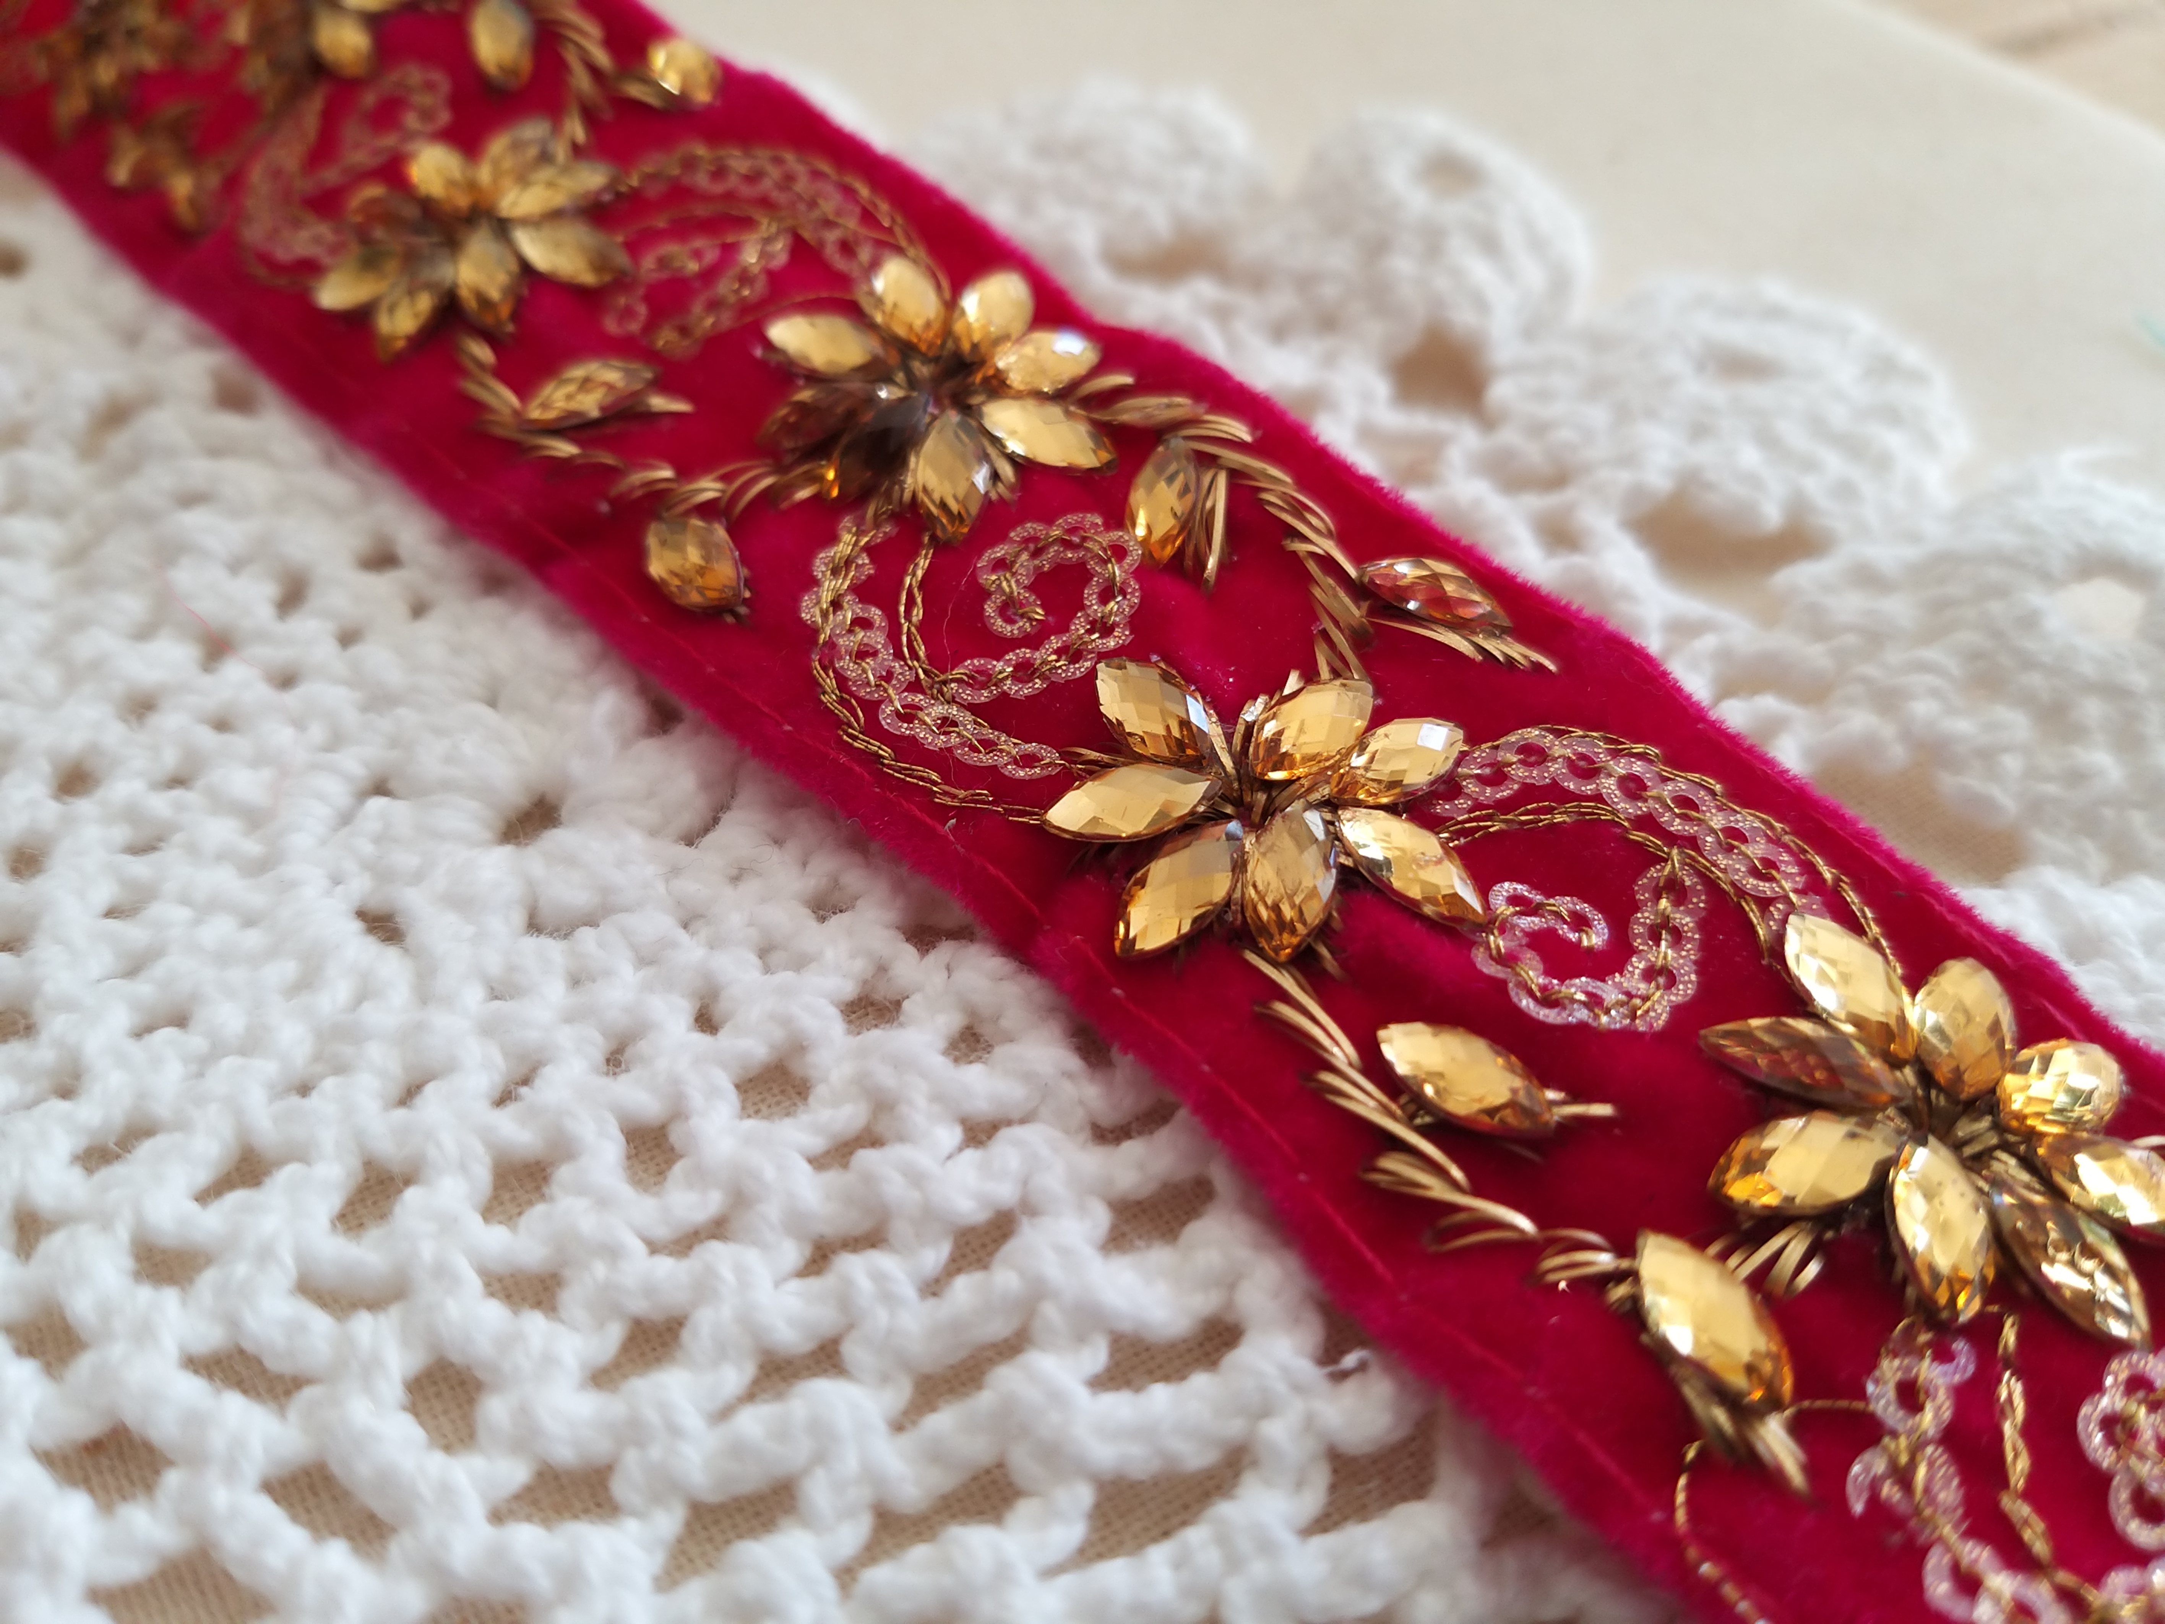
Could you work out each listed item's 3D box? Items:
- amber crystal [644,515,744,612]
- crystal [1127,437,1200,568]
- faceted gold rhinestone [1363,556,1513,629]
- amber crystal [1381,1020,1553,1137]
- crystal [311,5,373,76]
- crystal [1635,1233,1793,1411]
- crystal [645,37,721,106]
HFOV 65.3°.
[{"bbox_3d":[-0.026,-0.017,0.113,0.005,0.004,0.011,-38,50,-16],"label":"amber crystal"},{"bbox_3d":[0.006,-0.022,0.116,0.005,0.004,0.011,7,63,6],"label":"crystal"},{"bbox_3d":[0.024,-0.015,0.112,0.011,0.004,0.005,20,42,9],"label":"faceted gold rhinestone"},{"bbox_3d":[0.022,0.015,0.095,0.011,0.004,0.005,29,70,15],"label":"amber crystal"},{"bbox_3d":[-0.062,-0.065,0.141,0.005,0.004,0.010,-27,62,-13],"label":"crystal"},{"bbox_3d":[0.033,0.026,0.088,0.005,0.004,0.011,-32,67,-14],"label":"crystal"},{"bbox_3d":[-0.033,-0.062,0.139,0.005,0.004,0.010,-36,56,-21],"label":"crystal"}]

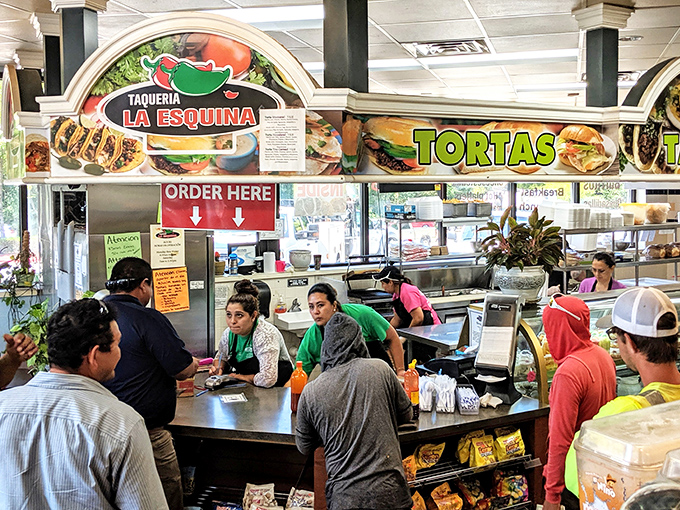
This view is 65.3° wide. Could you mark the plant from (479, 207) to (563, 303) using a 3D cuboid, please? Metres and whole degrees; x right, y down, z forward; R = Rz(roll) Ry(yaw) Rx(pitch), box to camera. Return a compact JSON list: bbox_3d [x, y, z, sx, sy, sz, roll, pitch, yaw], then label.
[{"bbox_3d":[1.174,-0.003,3.450,0.490,0.600,0.490,-3,7,-19],"label":"plant"}]

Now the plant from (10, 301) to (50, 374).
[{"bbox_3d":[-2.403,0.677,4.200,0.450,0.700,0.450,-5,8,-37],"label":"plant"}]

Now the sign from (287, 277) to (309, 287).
[{"bbox_3d":[-0.435,0.285,5.500,0.225,0.085,0.010,-3,7,-21],"label":"sign"}]

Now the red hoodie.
[{"bbox_3d":[1.088,0.658,2.400,0.440,0.920,0.340,-4,8,-31],"label":"red hoodie"}]

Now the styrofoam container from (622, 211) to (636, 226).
[{"bbox_3d":[2.697,-0.336,4.950,0.120,0.140,0.120,-3,7,-21],"label":"styrofoam container"}]

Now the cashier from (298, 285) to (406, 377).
[{"bbox_3d":[0.078,0.932,3.347,0.600,1.550,0.720,2,7,17],"label":"cashier"}]

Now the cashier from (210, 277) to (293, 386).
[{"bbox_3d":[-0.486,0.949,3.228,0.480,1.550,0.580,2,7,23],"label":"cashier"}]

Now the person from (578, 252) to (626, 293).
[{"bbox_3d":[2.185,0.790,4.519,0.470,1.570,0.380,2,7,17],"label":"person"}]

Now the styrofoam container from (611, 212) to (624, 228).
[{"bbox_3d":[2.590,-0.327,4.950,0.140,0.150,0.150,-3,7,-21],"label":"styrofoam container"}]

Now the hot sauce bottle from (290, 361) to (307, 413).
[{"bbox_3d":[-0.214,0.679,2.740,0.082,0.262,0.082,0,7,6],"label":"hot sauce bottle"}]

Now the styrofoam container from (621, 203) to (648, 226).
[{"bbox_3d":[2.776,-0.382,5.000,0.250,0.220,0.230,-3,7,-21],"label":"styrofoam container"}]

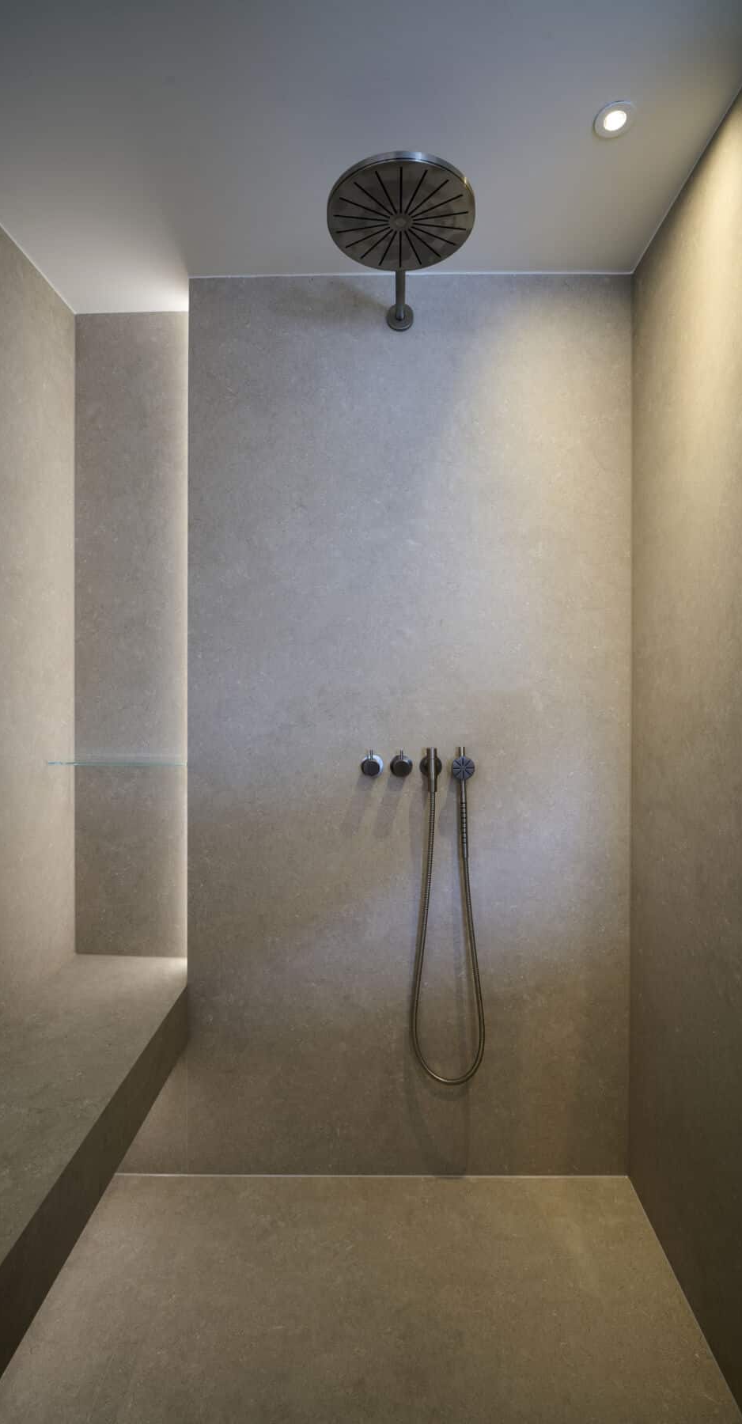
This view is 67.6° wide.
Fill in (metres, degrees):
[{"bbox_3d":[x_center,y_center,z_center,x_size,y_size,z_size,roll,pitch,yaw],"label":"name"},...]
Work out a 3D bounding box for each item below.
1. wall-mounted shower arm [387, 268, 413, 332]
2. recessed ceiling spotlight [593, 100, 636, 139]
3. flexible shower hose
[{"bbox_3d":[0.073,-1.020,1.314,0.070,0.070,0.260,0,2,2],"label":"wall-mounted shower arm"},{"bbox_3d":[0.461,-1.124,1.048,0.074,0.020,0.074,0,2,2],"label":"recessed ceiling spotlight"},{"bbox_3d":[0.202,0.533,1.445,0.188,0.865,0.080,0,2,2],"label":"flexible shower hose"}]

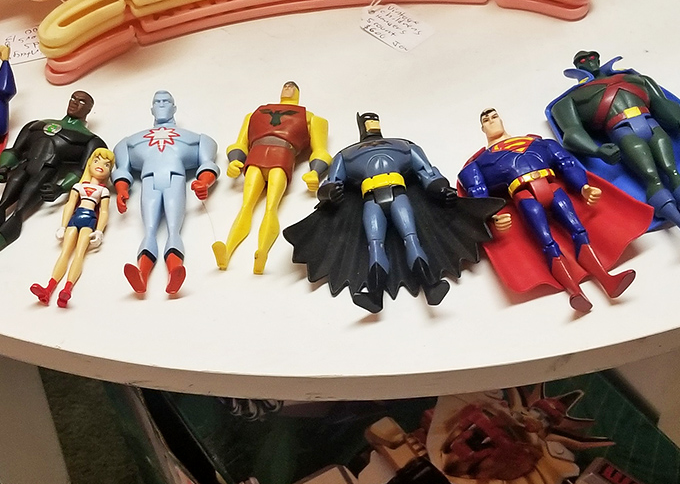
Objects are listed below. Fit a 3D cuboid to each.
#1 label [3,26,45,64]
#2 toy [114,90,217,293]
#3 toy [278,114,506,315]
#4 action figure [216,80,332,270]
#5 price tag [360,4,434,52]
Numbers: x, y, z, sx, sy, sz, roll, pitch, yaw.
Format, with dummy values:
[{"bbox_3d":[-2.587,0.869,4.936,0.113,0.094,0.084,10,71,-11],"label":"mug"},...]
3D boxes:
[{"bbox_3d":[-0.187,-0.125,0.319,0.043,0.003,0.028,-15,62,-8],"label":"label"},{"bbox_3d":[-0.088,-0.033,0.255,0.053,0.026,0.120,-6,61,-3],"label":"toy"},{"bbox_3d":[0.025,-0.022,0.247,0.108,0.030,0.110,-6,61,-3],"label":"toy"},{"bbox_3d":[-0.030,-0.040,0.259,0.053,0.025,0.116,8,61,4],"label":"action figure"},{"bbox_3d":[0.035,-0.140,0.328,0.045,0.003,0.029,39,68,19],"label":"price tag"}]

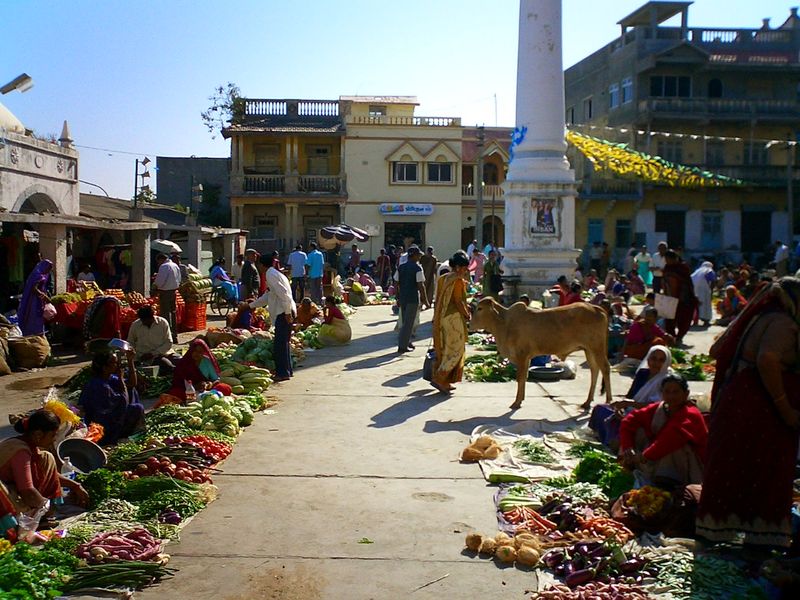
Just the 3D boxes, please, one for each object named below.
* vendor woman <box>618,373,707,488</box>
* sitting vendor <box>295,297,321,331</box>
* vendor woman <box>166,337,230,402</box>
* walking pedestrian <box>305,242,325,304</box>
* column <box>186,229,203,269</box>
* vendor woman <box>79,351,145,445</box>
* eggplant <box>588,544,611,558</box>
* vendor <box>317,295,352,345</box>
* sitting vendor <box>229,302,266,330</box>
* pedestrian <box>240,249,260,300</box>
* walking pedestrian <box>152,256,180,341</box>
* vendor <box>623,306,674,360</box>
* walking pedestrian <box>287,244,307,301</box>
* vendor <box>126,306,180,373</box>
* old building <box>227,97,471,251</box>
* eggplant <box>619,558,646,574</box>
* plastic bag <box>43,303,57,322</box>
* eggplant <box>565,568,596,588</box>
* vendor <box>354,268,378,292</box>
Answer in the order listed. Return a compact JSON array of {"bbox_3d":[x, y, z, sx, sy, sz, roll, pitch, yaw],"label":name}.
[{"bbox_3d":[1.825,0.878,5.924,0.580,0.780,0.640,2,5,30],"label":"vendor woman"},{"bbox_3d":[-1.623,0.293,14.976,0.460,0.720,0.460,3,5,37],"label":"sitting vendor"},{"bbox_3d":[-2.317,0.751,9.803,0.600,0.660,0.660,-4,5,-41],"label":"vendor woman"},{"bbox_3d":[-2.260,-0.688,22.545,0.520,1.680,0.340,0,4,-3],"label":"walking pedestrian"},{"bbox_3d":[-5.993,-1.031,24.932,0.320,2.050,0.420,0,4,0],"label":"column"},{"bbox_3d":[-2.626,0.834,7.750,0.620,0.780,0.520,-1,4,-7],"label":"vendor woman"},{"bbox_3d":[1.066,1.347,4.580,0.130,0.075,0.075,-1,4,-6],"label":"eggplant"},{"bbox_3d":[-1.071,0.306,14.174,0.540,0.800,0.460,1,4,12],"label":"vendor"},{"bbox_3d":[-2.774,0.286,15.456,0.620,0.680,0.520,2,4,28],"label":"sitting vendor"},{"bbox_3d":[-3.147,-0.329,17.948,0.360,1.570,0.440,2,4,28],"label":"pedestrian"},{"bbox_3d":[-4.096,-0.058,14.994,0.460,1.580,0.440,-3,5,-37],"label":"walking pedestrian"},{"bbox_3d":[3.718,0.459,12.777,0.620,0.760,0.660,-2,4,-27],"label":"vendor"},{"bbox_3d":[-2.784,-0.694,22.946,0.540,1.640,0.340,0,4,3],"label":"walking pedestrian"},{"bbox_3d":[-3.512,0.500,12.094,0.700,0.860,0.720,-1,4,-12],"label":"vendor"},{"bbox_3d":[-2.791,-5.488,42.716,11.000,8.600,8.000,0,4,-4],"label":"old building"},{"bbox_3d":[1.165,1.336,4.285,0.150,0.070,0.070,-7,6,-20],"label":"eggplant"},{"bbox_3d":[-5.821,0.208,14.200,0.230,0.330,0.190,0,4,0],"label":"plastic bag"},{"bbox_3d":[0.883,1.358,4.184,0.175,0.070,0.070,-13,11,-37],"label":"eggplant"},{"bbox_3d":[-1.012,-0.504,25.826,0.580,0.800,0.620,3,5,40],"label":"vendor"}]

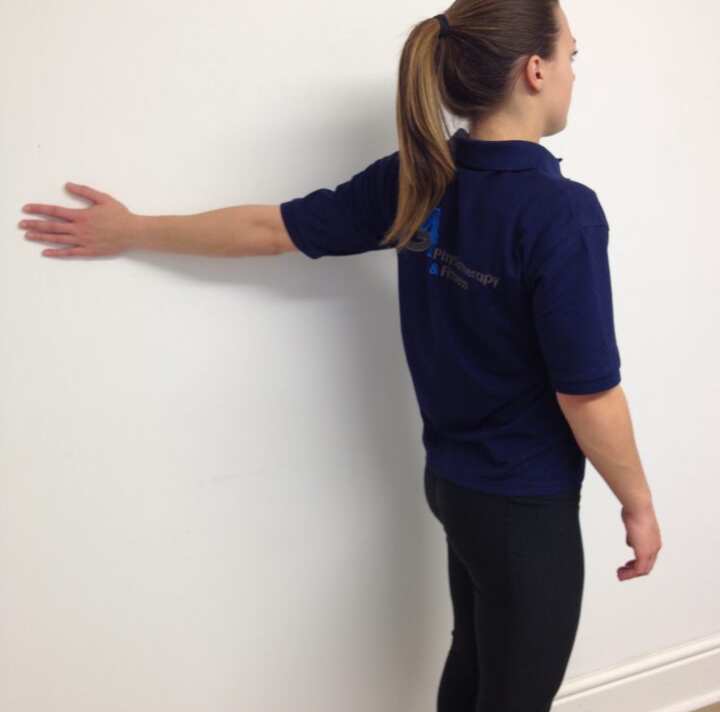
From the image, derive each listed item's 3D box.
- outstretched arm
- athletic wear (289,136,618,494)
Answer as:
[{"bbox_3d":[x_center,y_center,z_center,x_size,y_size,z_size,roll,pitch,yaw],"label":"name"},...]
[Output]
[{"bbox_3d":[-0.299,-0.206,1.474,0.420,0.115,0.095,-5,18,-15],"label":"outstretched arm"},{"bbox_3d":[0.151,-0.069,1.539,0.530,0.560,0.350,12,21,34],"label":"athletic wear"}]

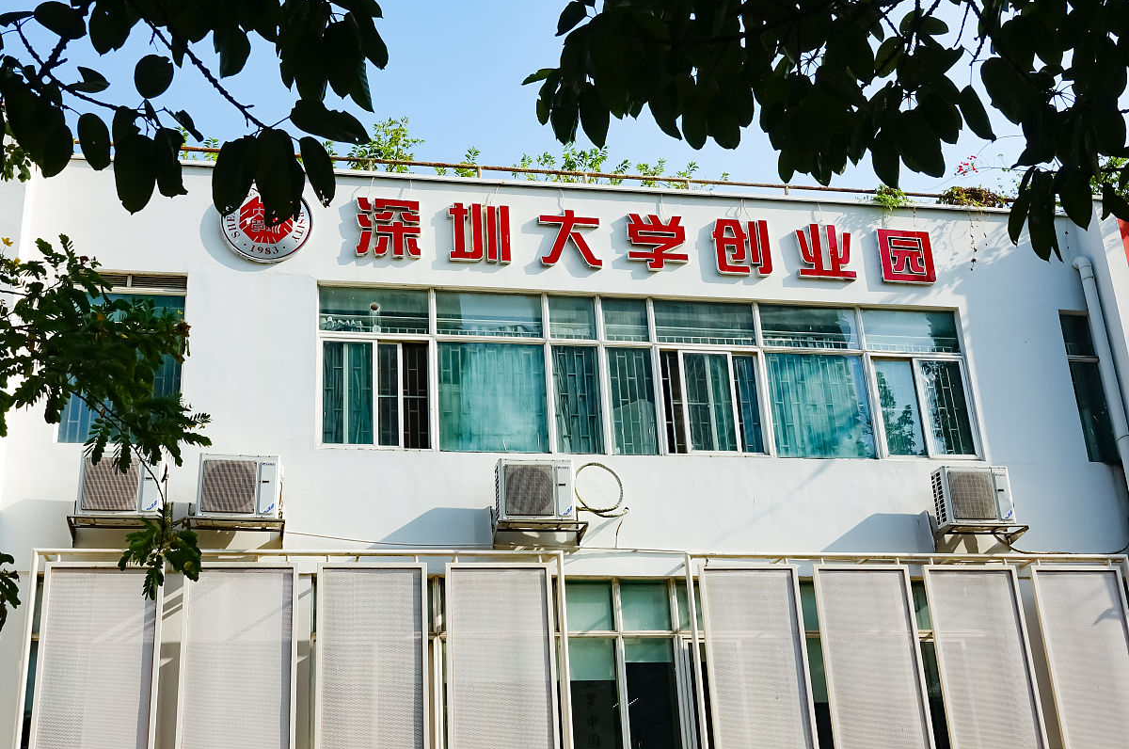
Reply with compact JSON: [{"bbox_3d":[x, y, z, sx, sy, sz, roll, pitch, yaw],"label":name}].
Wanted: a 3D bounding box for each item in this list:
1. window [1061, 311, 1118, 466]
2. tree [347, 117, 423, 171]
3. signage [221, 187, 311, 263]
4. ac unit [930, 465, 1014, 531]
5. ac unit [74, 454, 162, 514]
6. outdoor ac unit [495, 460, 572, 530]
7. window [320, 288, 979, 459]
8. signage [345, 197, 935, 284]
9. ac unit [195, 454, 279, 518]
[{"bbox_3d":[7.705,0.194,18.489,0.547,2.409,0.130,2,-22,-12],"label":"window"},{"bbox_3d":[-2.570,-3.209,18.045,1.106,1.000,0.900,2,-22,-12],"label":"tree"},{"bbox_3d":[-3.928,-1.985,16.581,1.161,1.161,0.110,2,-22,-12],"label":"signage"},{"bbox_3d":[5.532,1.685,16.971,0.925,0.780,0.390,2,-22,-12],"label":"ac unit"},{"bbox_3d":[-5.170,1.335,14.694,0.925,0.780,0.390,2,-22,-12],"label":"ac unit"},{"bbox_3d":[-0.367,1.496,15.714,0.925,0.780,0.390,2,-22,-12],"label":"outdoor ac unit"},{"bbox_3d":[1.321,0.016,17.118,9.245,2.347,0.130,2,-22,-12],"label":"window"},{"bbox_3d":[1.316,-1.854,17.713,8.401,0.858,0.110,2,-22,-12],"label":"signage"},{"bbox_3d":[-3.872,1.387,14.966,0.925,0.780,0.390,2,-22,-12],"label":"ac unit"}]

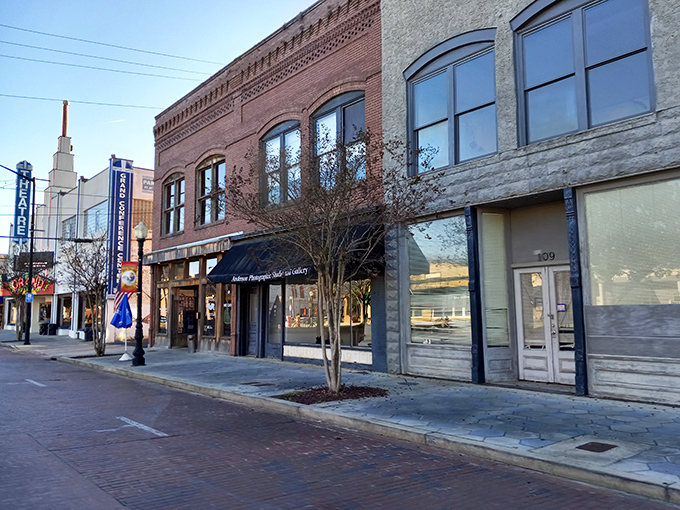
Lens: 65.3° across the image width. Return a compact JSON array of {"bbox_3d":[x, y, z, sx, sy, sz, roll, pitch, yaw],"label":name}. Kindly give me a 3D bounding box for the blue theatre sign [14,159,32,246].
[{"bbox_3d":[-23.264,-3.766,38.911,1.032,6.363,0.404,4,-7,-40],"label":"blue theatre sign"}]

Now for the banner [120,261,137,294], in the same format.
[{"bbox_3d":[-6.249,0.646,15.771,0.481,0.936,0.040,4,-7,-40],"label":"banner"}]

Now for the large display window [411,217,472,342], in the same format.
[{"bbox_3d":[2.031,0.530,10.937,0.121,2.575,1.547,4,-7,-40],"label":"large display window"}]

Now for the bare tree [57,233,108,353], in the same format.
[{"bbox_3d":[-9.388,1.469,19.453,1.894,4.436,1.894,4,-7,-40],"label":"bare tree"}]

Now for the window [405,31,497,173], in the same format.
[{"bbox_3d":[2.279,-3.177,11.012,0.202,2.674,2.489,4,-7,-40],"label":"window"}]

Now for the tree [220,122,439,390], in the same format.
[{"bbox_3d":[-0.095,0.072,9.793,3.691,4.891,3.851,-1,-5,0],"label":"tree"}]

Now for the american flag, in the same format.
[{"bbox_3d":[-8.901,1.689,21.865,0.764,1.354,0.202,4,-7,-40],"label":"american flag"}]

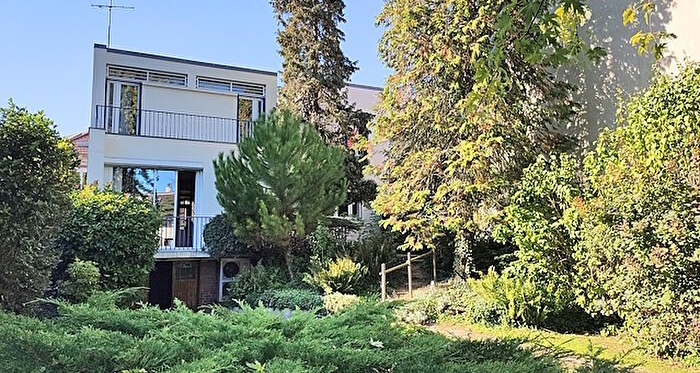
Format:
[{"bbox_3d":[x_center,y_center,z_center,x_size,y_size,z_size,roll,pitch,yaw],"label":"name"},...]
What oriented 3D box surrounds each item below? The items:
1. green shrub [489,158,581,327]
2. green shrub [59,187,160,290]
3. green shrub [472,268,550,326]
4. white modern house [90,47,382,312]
[{"bbox_3d":[3.370,0.958,9.500,1.579,3.049,1.579,-1,-6,0],"label":"green shrub"},{"bbox_3d":[-5.260,1.181,11.500,2.119,2.291,2.013,-1,-6,0],"label":"green shrub"},{"bbox_3d":[2.734,1.879,8.900,1.254,0.952,1.129,-1,-6,0],"label":"green shrub"},{"bbox_3d":[-4.751,0.228,19.981,9.550,8.100,7.000,2,-7,-28],"label":"white modern house"}]

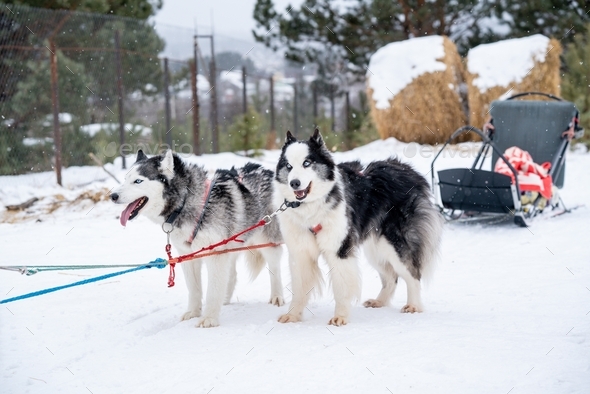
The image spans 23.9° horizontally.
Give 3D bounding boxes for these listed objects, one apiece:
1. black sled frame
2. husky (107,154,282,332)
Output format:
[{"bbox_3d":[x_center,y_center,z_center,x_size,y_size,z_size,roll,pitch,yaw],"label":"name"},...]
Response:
[{"bbox_3d":[1.585,-0.314,10.083,0.620,0.880,1.950,1,4,23],"label":"black sled frame"},{"bbox_3d":[-0.315,0.136,5.393,0.340,0.650,0.870,3,5,40],"label":"husky"}]

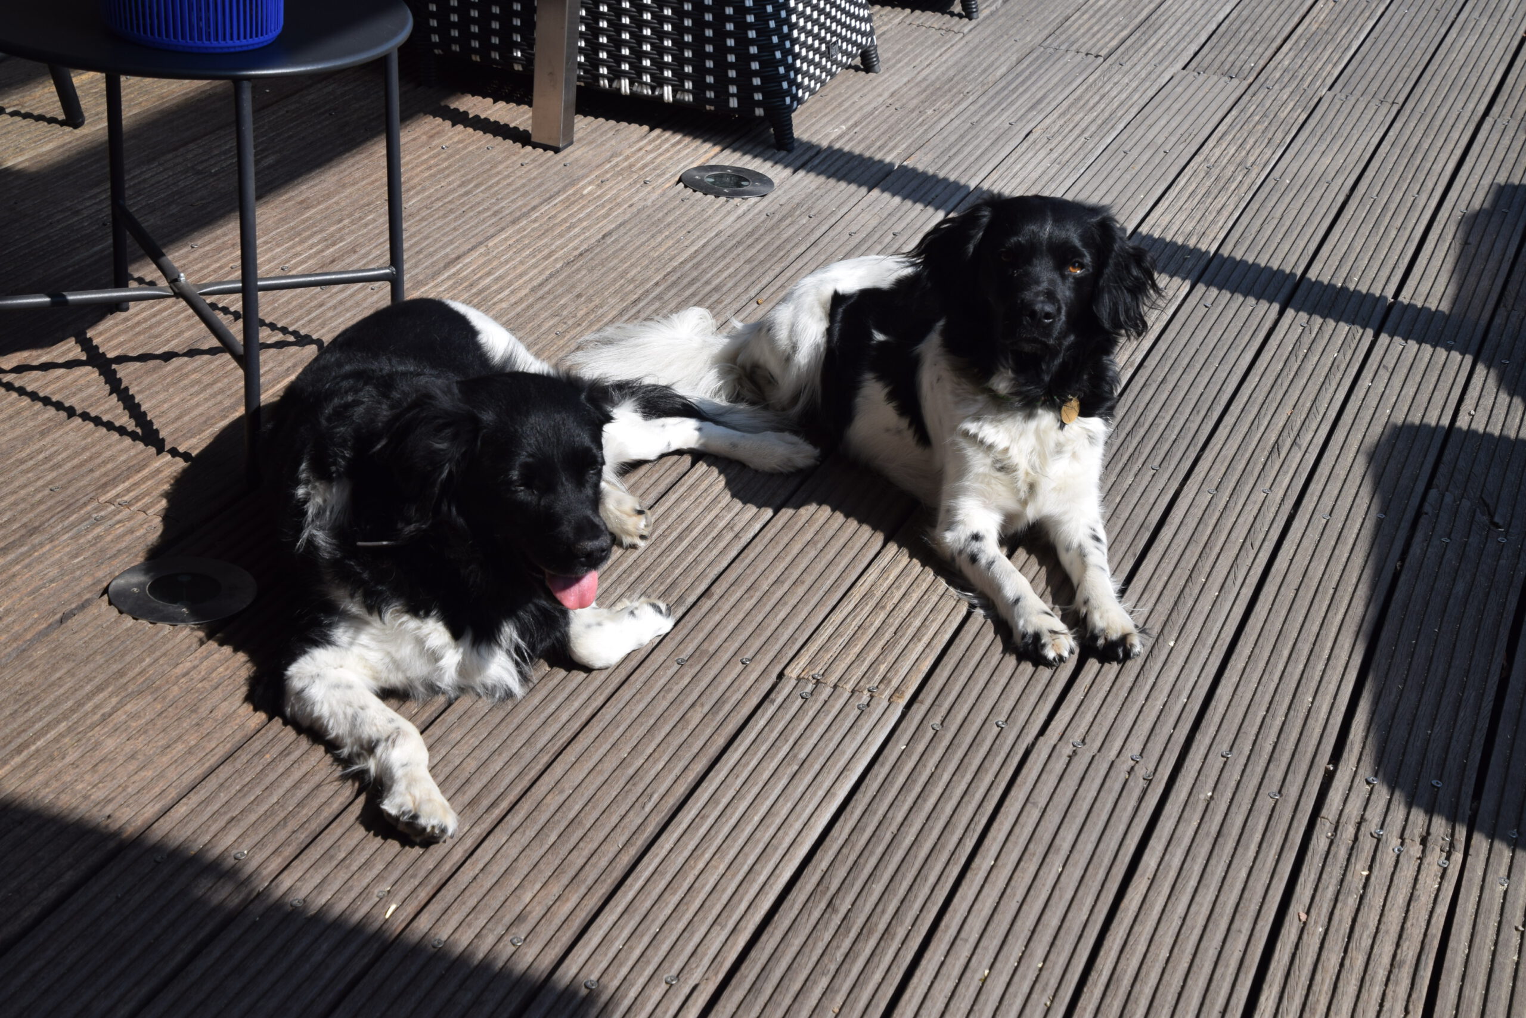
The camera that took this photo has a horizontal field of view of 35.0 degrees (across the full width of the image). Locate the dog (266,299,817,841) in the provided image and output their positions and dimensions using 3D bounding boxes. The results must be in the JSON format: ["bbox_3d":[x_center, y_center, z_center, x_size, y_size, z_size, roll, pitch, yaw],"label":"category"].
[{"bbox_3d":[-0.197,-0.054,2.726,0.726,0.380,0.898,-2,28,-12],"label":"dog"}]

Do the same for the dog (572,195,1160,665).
[{"bbox_3d":[0.190,-0.236,3.057,0.357,0.450,0.999,-17,34,-35],"label":"dog"}]

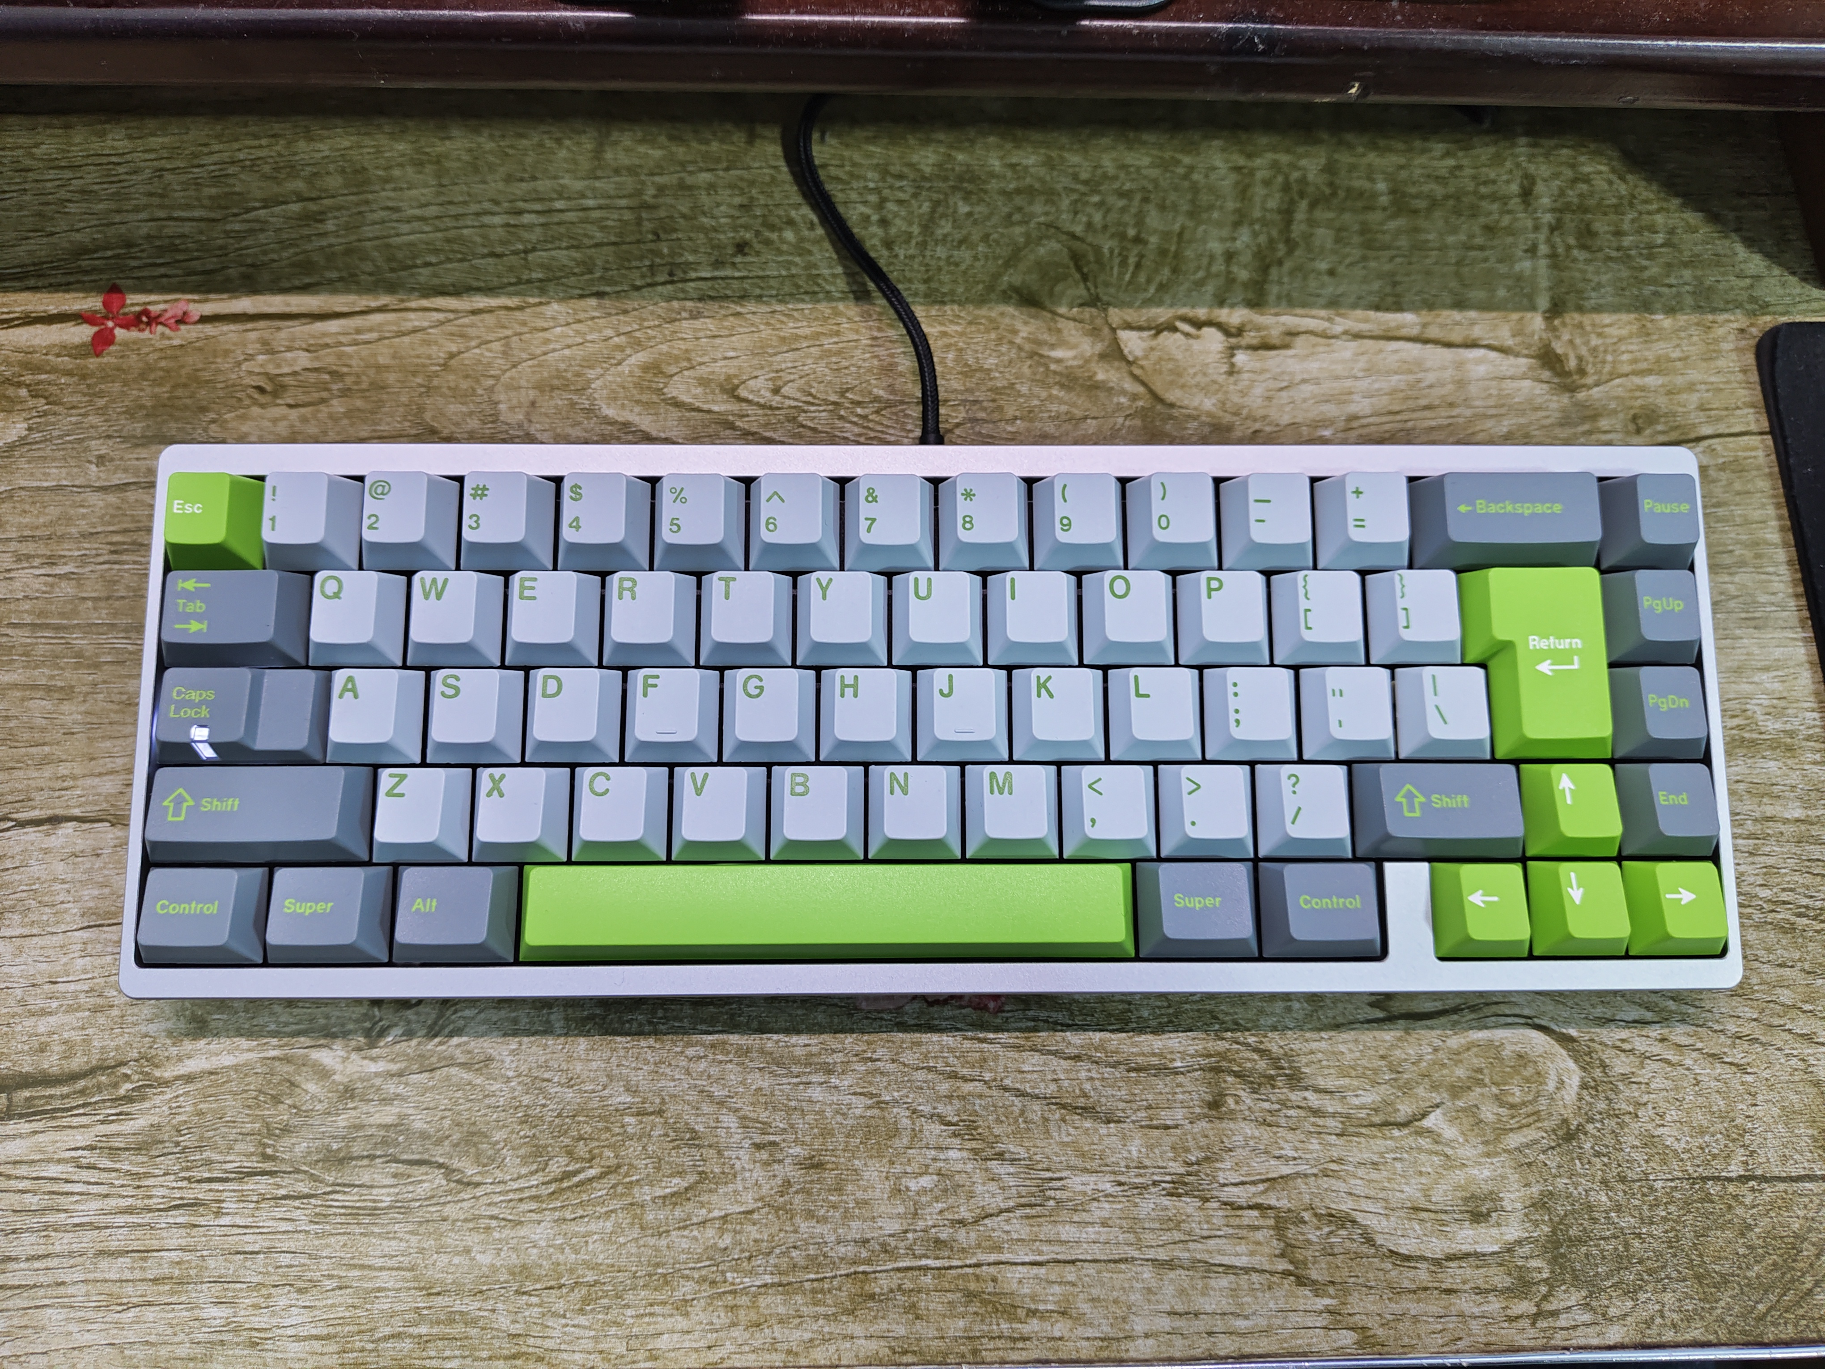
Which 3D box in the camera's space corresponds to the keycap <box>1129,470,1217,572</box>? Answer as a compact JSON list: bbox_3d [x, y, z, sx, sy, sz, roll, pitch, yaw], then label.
[{"bbox_3d":[0.053,-0.032,0.251,0.018,0.009,0.018,0,82,-1],"label":"keycap"}]

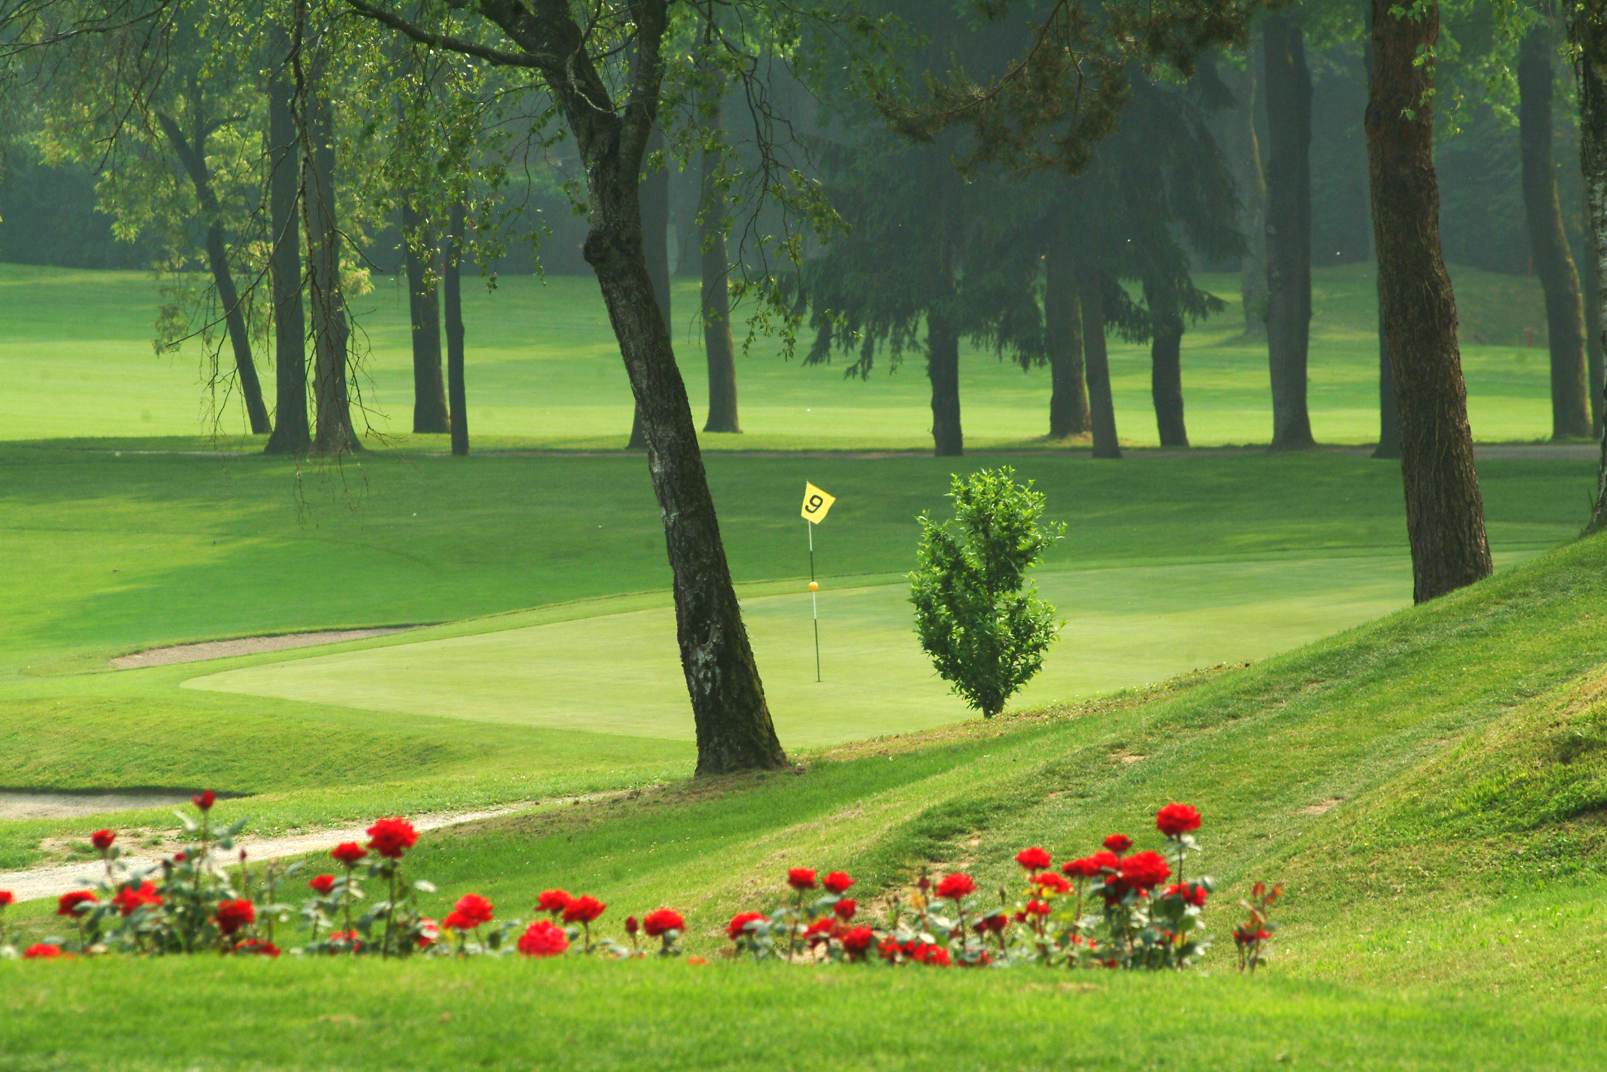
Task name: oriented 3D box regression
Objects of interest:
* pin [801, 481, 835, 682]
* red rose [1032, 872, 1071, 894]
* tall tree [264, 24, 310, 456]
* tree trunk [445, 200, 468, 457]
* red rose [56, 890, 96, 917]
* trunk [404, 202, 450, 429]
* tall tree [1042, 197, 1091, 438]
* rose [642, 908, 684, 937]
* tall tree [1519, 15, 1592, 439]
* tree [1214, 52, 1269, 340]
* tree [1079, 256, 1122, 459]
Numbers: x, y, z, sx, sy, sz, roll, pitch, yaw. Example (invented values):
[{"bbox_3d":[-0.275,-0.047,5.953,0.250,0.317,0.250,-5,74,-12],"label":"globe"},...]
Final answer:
[{"bbox_3d":[0.161,0.486,143.000,0.380,2.150,0.200,0,2,0],"label":"pin"},{"bbox_3d":[0.576,0.802,31.000,0.090,0.053,0.086,0,1,0],"label":"red rose"},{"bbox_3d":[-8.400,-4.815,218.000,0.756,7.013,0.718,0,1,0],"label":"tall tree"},{"bbox_3d":[-5.496,-3.281,212.000,0.360,4.100,0.340,0,2,0],"label":"tree trunk"},{"bbox_3d":[-1.531,0.774,28.200,0.082,0.056,0.082,0,2,0],"label":"red rose"},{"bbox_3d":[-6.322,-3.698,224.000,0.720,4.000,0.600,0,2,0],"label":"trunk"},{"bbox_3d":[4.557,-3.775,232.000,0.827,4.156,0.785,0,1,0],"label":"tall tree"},{"bbox_3d":[-0.294,0.808,28.000,0.087,0.060,0.087,0,2,0],"label":"rose"},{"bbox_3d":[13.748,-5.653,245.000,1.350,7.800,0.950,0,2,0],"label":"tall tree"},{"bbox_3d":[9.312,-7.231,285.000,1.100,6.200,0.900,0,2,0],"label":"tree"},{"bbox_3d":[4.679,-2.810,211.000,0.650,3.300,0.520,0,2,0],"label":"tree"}]

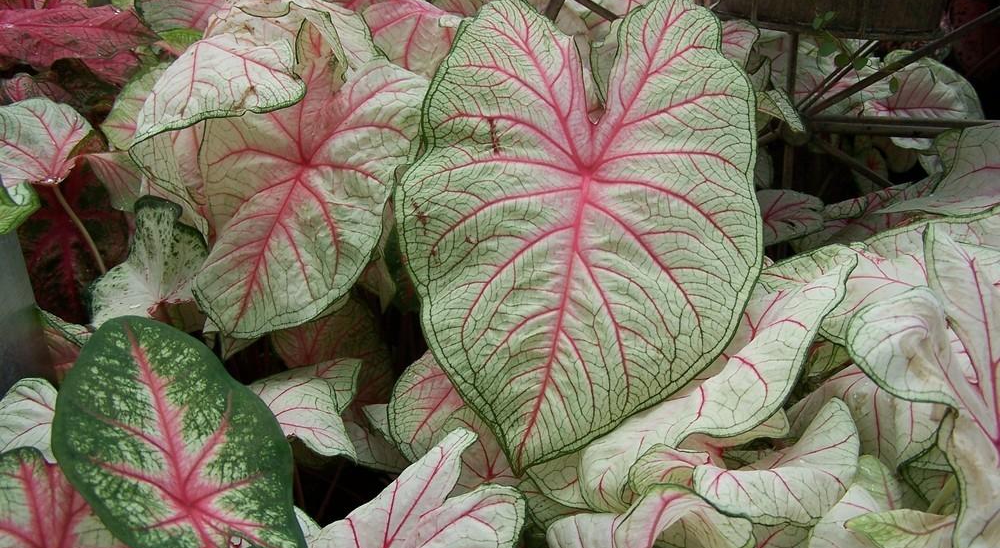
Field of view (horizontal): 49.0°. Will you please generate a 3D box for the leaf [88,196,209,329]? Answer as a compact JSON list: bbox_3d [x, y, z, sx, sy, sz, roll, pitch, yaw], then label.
[{"bbox_3d":[-0.288,-0.007,0.900,0.095,0.105,0.060,2,-6,6],"label":"leaf"}]

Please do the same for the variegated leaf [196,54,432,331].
[{"bbox_3d":[-0.149,-0.065,0.870,0.175,0.215,0.080,6,-18,5],"label":"variegated leaf"}]

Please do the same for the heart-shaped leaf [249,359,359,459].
[{"bbox_3d":[-0.148,0.100,0.800,0.085,0.055,0.070,18,28,38],"label":"heart-shaped leaf"}]

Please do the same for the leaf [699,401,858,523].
[{"bbox_3d":[0.169,0.116,0.670,0.095,0.060,0.065,-2,22,-5],"label":"leaf"}]

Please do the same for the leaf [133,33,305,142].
[{"bbox_3d":[-0.221,-0.144,0.860,0.130,0.070,0.080,2,22,5],"label":"leaf"}]

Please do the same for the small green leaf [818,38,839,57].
[{"bbox_3d":[0.353,-0.243,1.180,0.020,0.021,0.008,0,12,0],"label":"small green leaf"}]

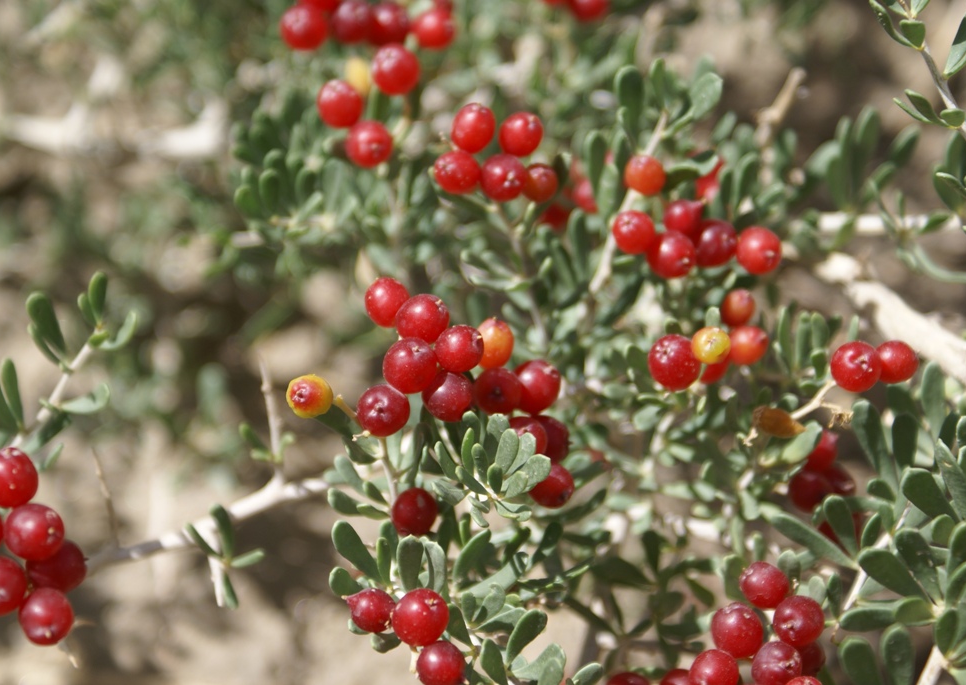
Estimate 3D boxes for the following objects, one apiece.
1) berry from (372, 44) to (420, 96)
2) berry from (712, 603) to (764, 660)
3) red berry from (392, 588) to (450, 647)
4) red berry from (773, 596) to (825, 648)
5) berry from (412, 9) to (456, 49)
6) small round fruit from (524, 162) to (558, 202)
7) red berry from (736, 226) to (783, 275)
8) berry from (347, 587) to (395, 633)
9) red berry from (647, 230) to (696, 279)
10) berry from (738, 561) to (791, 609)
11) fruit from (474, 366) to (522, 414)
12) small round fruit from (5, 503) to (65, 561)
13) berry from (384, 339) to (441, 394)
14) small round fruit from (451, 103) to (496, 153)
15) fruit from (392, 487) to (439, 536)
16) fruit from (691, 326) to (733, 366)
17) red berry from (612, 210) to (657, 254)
[{"bbox_3d":[-0.018,-0.057,0.630,0.010,0.010,0.010,0,37,0],"label":"berry"},{"bbox_3d":[0.048,0.055,0.568,0.010,0.011,0.010,0,37,0],"label":"berry"},{"bbox_3d":[-0.011,0.050,0.547,0.010,0.011,0.011,0,37,0],"label":"red berry"},{"bbox_3d":[0.063,0.056,0.595,0.010,0.010,0.010,0,40,0],"label":"red berry"},{"bbox_3d":[-0.011,-0.071,0.670,0.010,0.010,0.010,0,40,0],"label":"berry"},{"bbox_3d":[0.012,-0.032,0.605,0.007,0.008,0.008,0,37,0],"label":"small round fruit"},{"bbox_3d":[0.056,-0.019,0.605,0.009,0.010,0.009,0,37,0],"label":"red berry"},{"bbox_3d":[-0.022,0.053,0.595,0.010,0.009,0.009,0,40,0],"label":"berry"},{"bbox_3d":[0.040,-0.019,0.640,0.010,0.010,0.010,0,40,0],"label":"red berry"},{"bbox_3d":[0.055,0.047,0.580,0.010,0.009,0.009,0,37,0],"label":"berry"},{"bbox_3d":[0.003,0.009,0.538,0.009,0.008,0.009,0,35,0],"label":"fruit"},{"bbox_3d":[-0.077,0.033,0.515,0.010,0.010,0.010,0,35,0],"label":"small round fruit"},{"bbox_3d":[-0.013,0.004,0.527,0.010,0.010,0.010,0,35,0],"label":"berry"},{"bbox_3d":[-0.002,-0.040,0.557,0.008,0.009,0.009,0,35,0],"label":"small round fruit"},{"bbox_3d":[-0.012,0.030,0.535,0.008,0.009,0.008,0,35,0],"label":"fruit"},{"bbox_3d":[0.041,0.001,0.535,0.007,0.007,0.007,0,35,0],"label":"fruit"},{"bbox_3d":[0.028,-0.020,0.550,0.008,0.008,0.008,0,35,0],"label":"red berry"}]

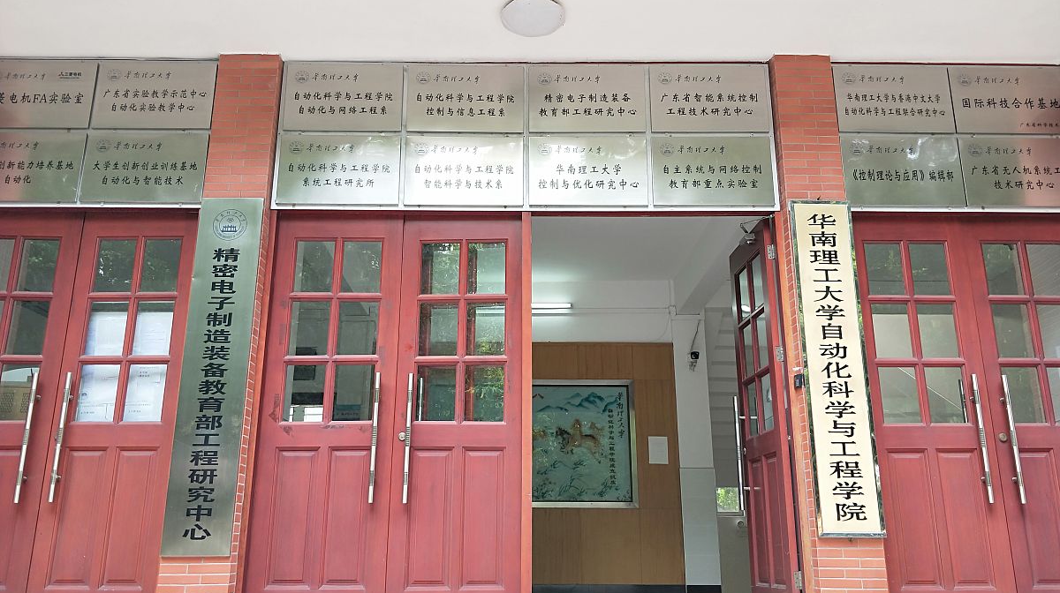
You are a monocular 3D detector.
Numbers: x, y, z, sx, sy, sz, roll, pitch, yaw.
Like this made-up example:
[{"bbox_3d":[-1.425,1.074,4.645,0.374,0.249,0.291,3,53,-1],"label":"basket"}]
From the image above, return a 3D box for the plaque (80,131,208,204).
[{"bbox_3d":[-2.530,-0.846,5.043,0.790,0.493,0.025,0,-15,-1],"label":"plaque"}]

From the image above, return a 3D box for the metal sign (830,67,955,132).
[{"bbox_3d":[2.480,-1.335,5.224,0.790,0.493,0.025,0,-15,-1],"label":"metal sign"}]

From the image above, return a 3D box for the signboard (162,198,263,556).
[{"bbox_3d":[-1.905,0.430,4.654,0.396,2.184,0.030,0,-15,0],"label":"signboard"}]

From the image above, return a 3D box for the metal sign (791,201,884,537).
[{"bbox_3d":[1.860,0.394,4.686,0.378,2.059,0.050,0,-15,0],"label":"metal sign"}]

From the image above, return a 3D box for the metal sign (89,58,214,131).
[{"bbox_3d":[-2.558,-1.372,5.238,0.814,0.519,0.030,0,-15,0],"label":"metal sign"}]

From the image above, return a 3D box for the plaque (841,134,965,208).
[{"bbox_3d":[2.478,-0.827,5.093,0.790,0.493,0.025,0,-15,-1],"label":"plaque"}]

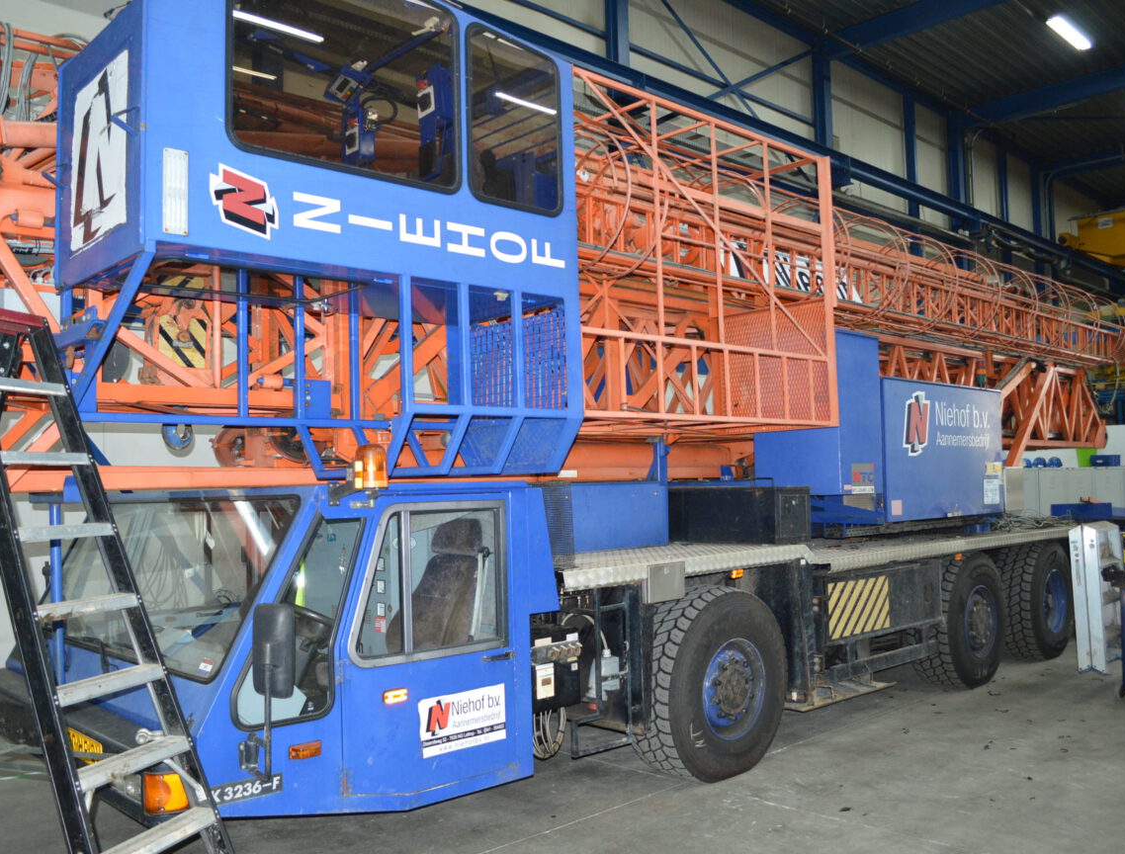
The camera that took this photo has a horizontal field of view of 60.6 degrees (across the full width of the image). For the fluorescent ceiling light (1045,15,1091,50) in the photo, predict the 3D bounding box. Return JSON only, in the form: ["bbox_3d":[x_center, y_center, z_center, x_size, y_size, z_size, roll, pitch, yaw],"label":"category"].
[{"bbox_3d":[8.540,-6.600,16.200,1.530,0.110,0.180,2,-5,-43],"label":"fluorescent ceiling light"}]

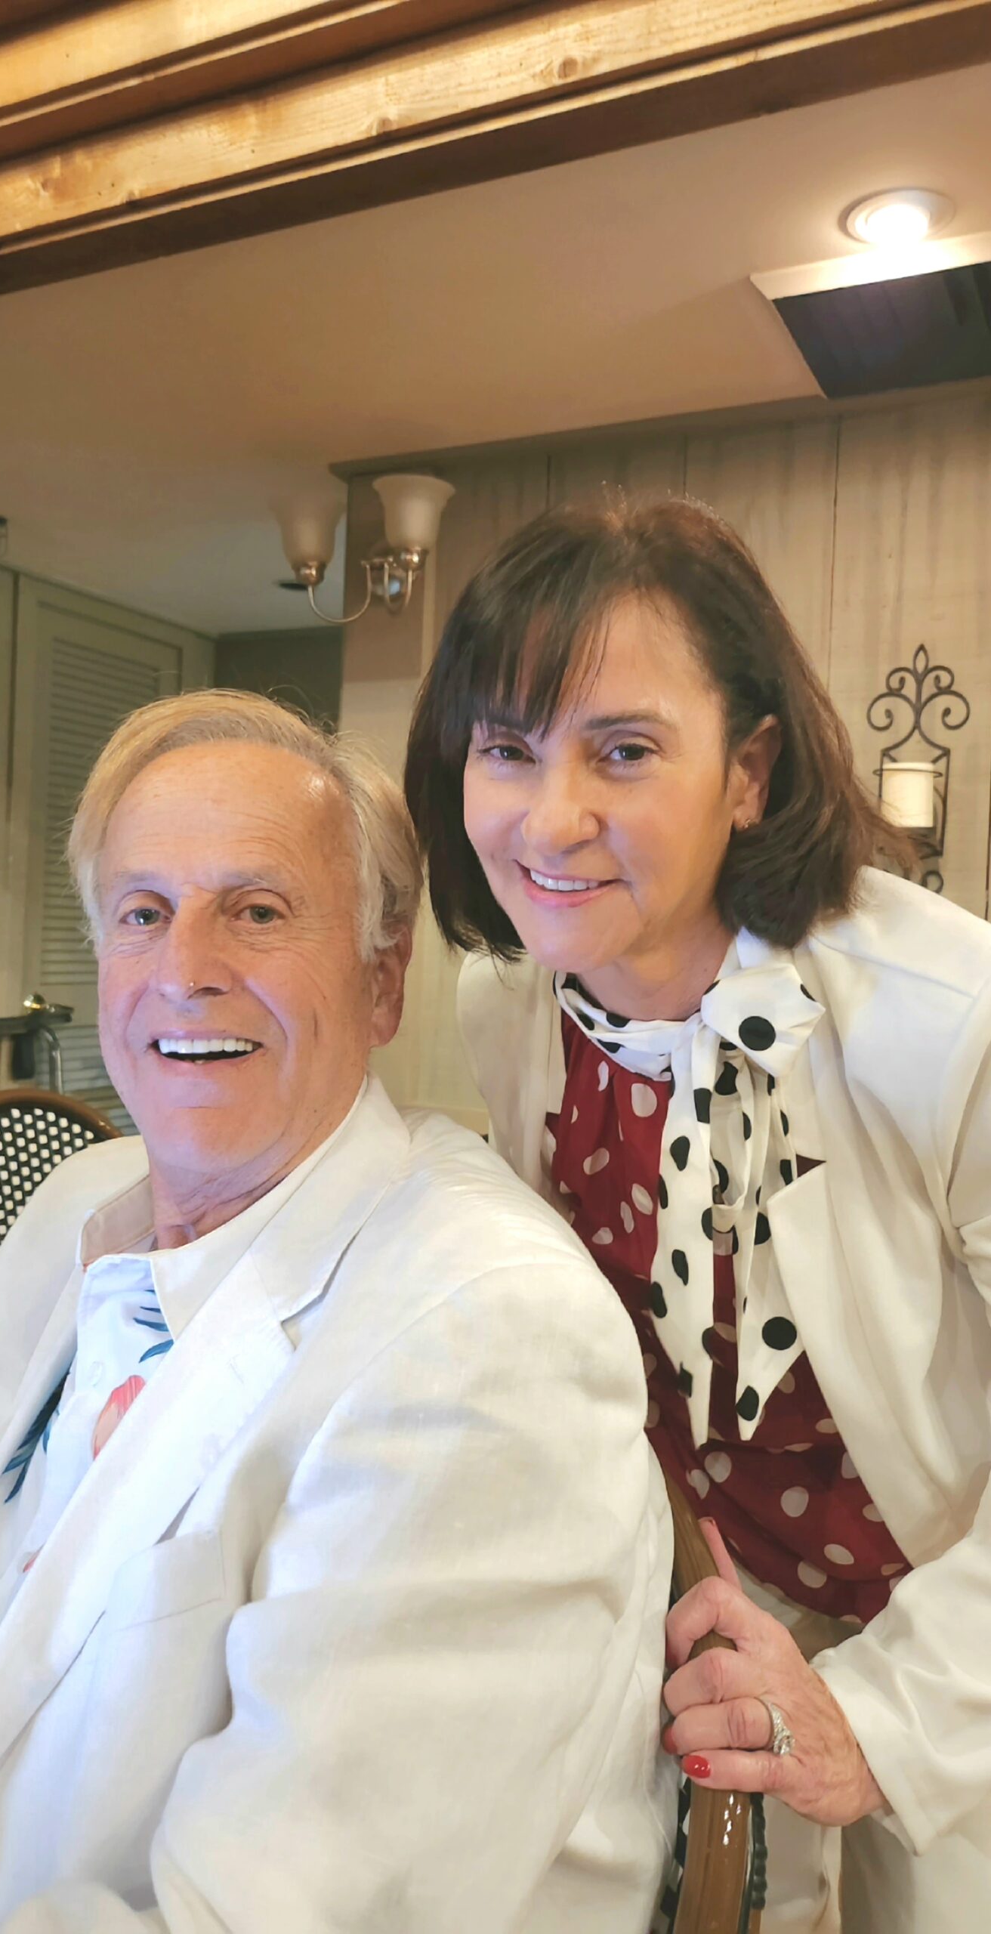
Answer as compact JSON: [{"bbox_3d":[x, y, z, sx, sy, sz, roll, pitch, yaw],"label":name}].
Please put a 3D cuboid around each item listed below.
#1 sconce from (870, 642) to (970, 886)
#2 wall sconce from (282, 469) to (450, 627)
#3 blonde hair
[{"bbox_3d":[0.673,-0.313,2.173,0.167,0.450,0.130,3,0,26],"label":"sconce"},{"bbox_3d":[-0.256,-0.794,2.591,0.385,0.245,0.205,3,0,26],"label":"wall sconce"},{"bbox_3d":[-0.148,-0.072,0.800,0.200,0.185,0.200,3,0,7],"label":"blonde hair"}]

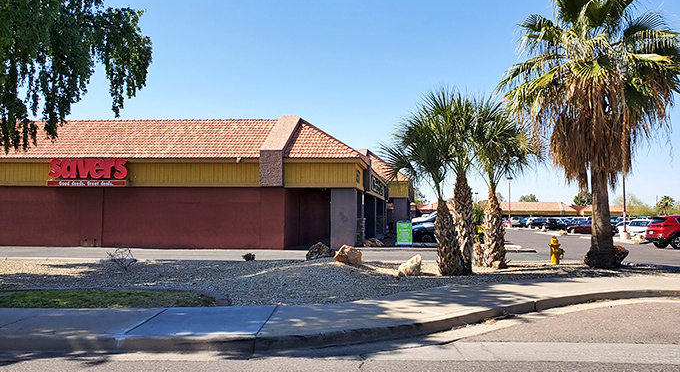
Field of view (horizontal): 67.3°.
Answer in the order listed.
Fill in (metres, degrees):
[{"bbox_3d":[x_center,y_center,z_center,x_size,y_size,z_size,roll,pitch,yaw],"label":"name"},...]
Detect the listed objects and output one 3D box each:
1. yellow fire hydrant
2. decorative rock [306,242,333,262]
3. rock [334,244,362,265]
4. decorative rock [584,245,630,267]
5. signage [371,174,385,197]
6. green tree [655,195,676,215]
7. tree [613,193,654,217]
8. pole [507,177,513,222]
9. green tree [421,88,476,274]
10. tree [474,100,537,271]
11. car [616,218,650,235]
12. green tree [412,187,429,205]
[{"bbox_3d":[6.232,1.848,14.700,0.460,0.820,0.360,-1,-4,23],"label":"yellow fire hydrant"},{"bbox_3d":[-0.582,1.860,14.500,0.720,0.540,0.600,0,-3,0],"label":"decorative rock"},{"bbox_3d":[0.221,1.800,13.300,0.720,0.530,0.550,0,-3,6],"label":"rock"},{"bbox_3d":[7.438,1.969,14.200,1.200,0.620,0.800,-1,-3,17],"label":"decorative rock"},{"bbox_3d":[2.650,0.130,34.500,0.200,0.950,9.000,0,-3,9],"label":"signage"},{"bbox_3d":[57.362,4.318,90.000,3.500,5.100,3.500,0,-3,0],"label":"green tree"},{"bbox_3d":[63.217,5.169,110.000,8.000,7.200,7.500,0,-3,0],"label":"tree"},{"bbox_3d":[23.565,2.363,71.000,0.800,7.000,0.500,0,-3,9],"label":"pole"},{"bbox_3d":[2.675,-0.120,12.250,1.450,4.420,1.450,0,-3,0],"label":"green tree"},{"bbox_3d":[4.386,-0.067,13.700,1.700,4.500,1.650,0,-3,0],"label":"tree"},{"bbox_3d":[22.753,3.290,40.000,1.800,1.470,4.500,0,-3,9],"label":"car"},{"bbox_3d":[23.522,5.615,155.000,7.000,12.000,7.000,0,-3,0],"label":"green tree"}]

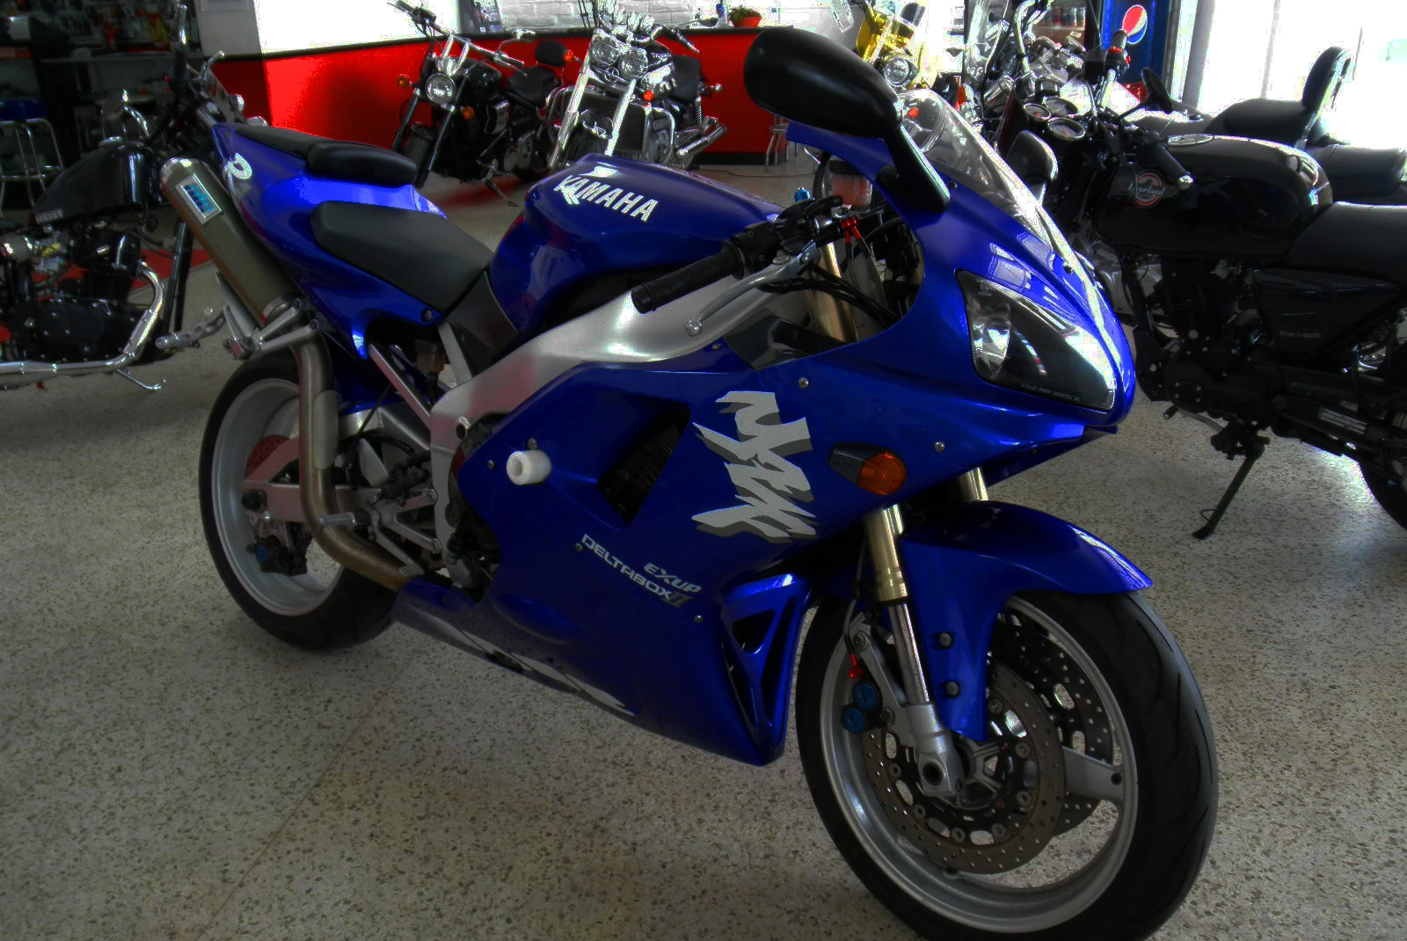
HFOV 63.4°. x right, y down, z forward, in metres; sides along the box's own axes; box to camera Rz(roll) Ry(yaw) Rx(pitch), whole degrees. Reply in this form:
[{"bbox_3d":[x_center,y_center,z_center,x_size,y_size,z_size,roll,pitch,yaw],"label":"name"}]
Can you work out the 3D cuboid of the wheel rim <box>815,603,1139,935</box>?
[{"bbox_3d":[0.371,0.361,1.512,0.465,0.465,0.108,17,16,41],"label":"wheel rim"}]

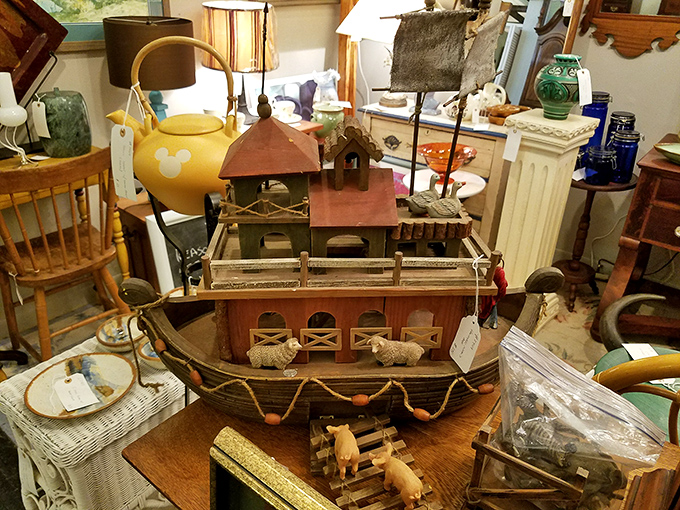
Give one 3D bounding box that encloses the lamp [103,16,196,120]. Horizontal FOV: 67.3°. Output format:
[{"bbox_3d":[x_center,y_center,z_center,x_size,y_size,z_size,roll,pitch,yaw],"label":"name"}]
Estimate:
[{"bbox_3d":[-0.773,-0.664,2.163,0.345,0.600,0.345,2,28,0],"label":"lamp"}]

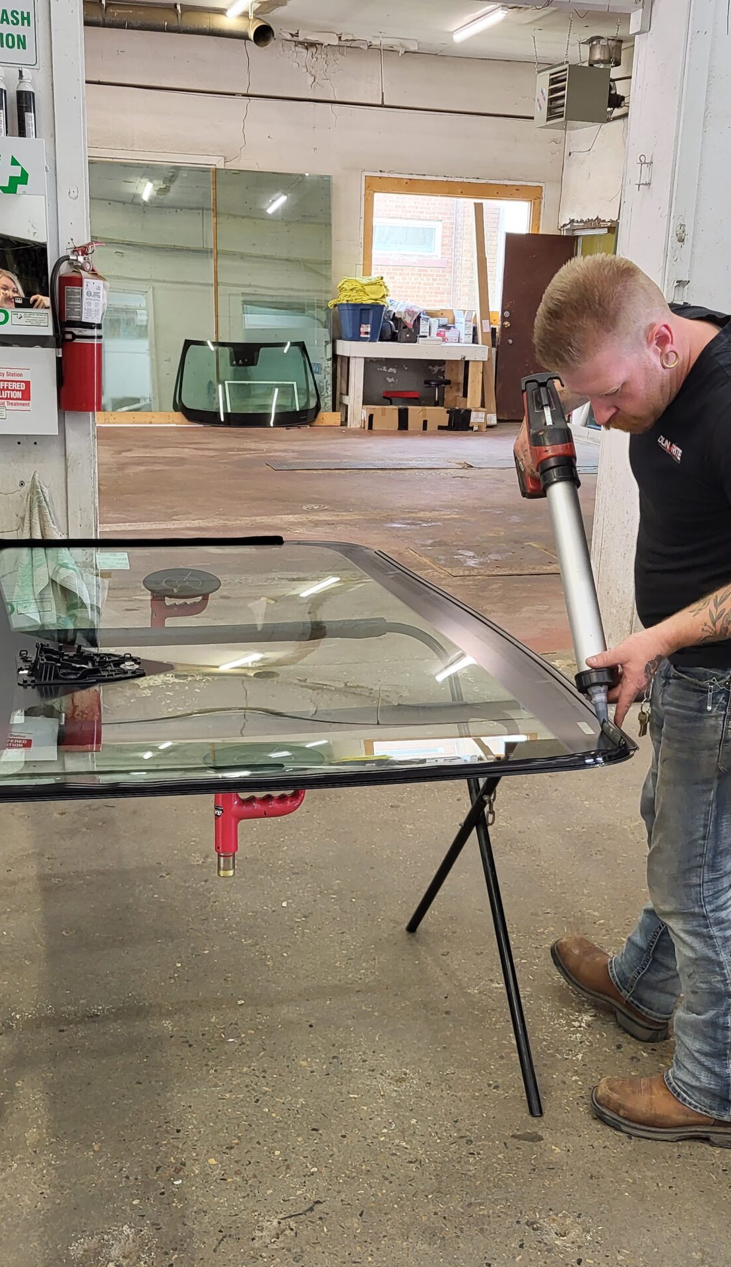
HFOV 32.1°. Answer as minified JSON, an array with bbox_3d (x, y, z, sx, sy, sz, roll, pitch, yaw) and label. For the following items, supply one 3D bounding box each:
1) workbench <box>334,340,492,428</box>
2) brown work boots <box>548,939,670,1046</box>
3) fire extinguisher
[{"bbox_3d":[0.525,-2.783,14.150,1.620,0.950,0.630,-2,15,-14],"label":"workbench"},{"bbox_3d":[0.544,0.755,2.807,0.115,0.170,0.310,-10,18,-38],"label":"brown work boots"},{"bbox_3d":[-0.887,-0.948,3.930,0.180,0.520,0.150,-2,15,-14],"label":"fire extinguisher"}]

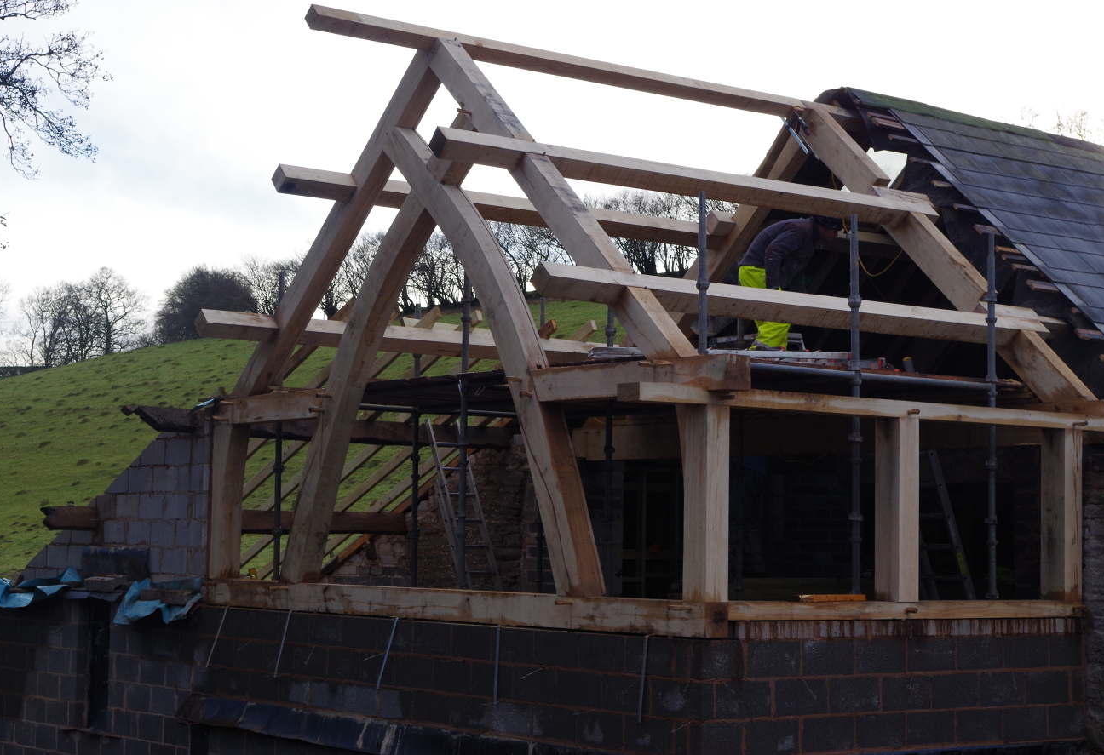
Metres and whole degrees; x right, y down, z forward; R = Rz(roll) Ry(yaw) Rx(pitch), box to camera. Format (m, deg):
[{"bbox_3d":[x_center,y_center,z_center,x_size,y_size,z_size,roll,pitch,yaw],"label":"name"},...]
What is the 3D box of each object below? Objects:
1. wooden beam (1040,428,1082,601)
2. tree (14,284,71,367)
[{"bbox_3d":[3.387,0.916,13.458,0.182,1.130,0.200,5,-6,-38],"label":"wooden beam"},{"bbox_3d":[-41.533,-4.216,165.000,4.797,6.905,4.507,2,-5,-14],"label":"tree"}]

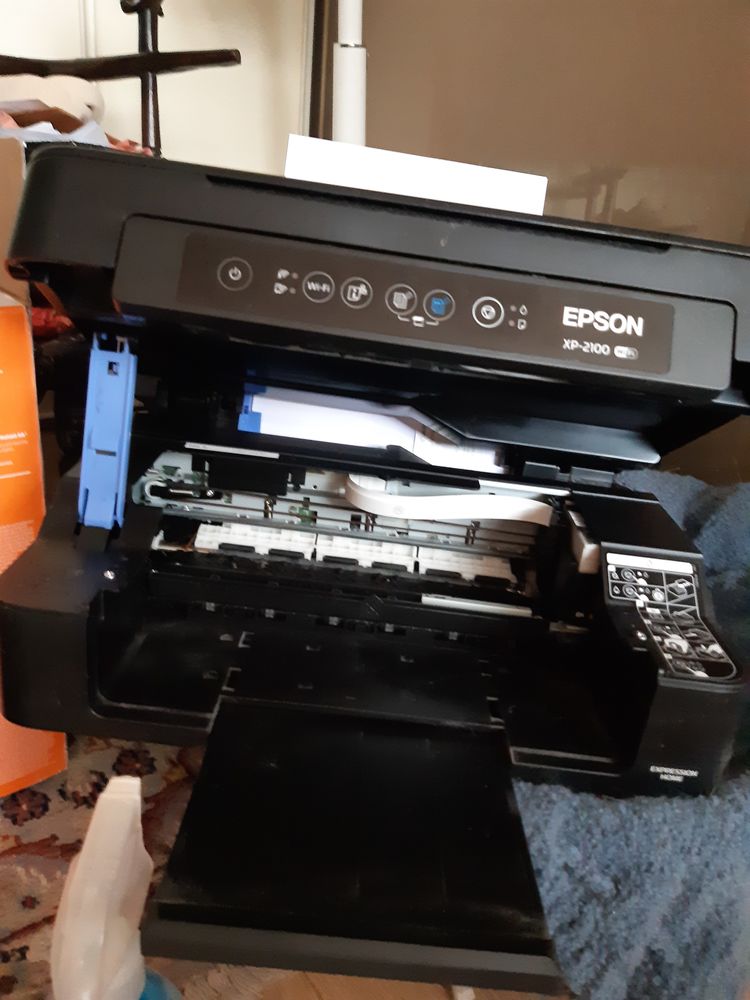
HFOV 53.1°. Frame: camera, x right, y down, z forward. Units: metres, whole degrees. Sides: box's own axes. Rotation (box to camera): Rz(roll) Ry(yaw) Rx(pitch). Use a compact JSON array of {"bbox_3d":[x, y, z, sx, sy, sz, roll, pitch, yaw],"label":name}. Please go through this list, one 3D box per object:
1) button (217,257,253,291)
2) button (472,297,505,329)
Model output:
[{"bbox_3d":[-0.063,-0.101,0.336,0.016,0.016,0.003,8,-5,-2],"label":"button"},{"bbox_3d":[0.051,-0.085,0.340,0.015,0.015,0.003,8,-5,-2],"label":"button"}]

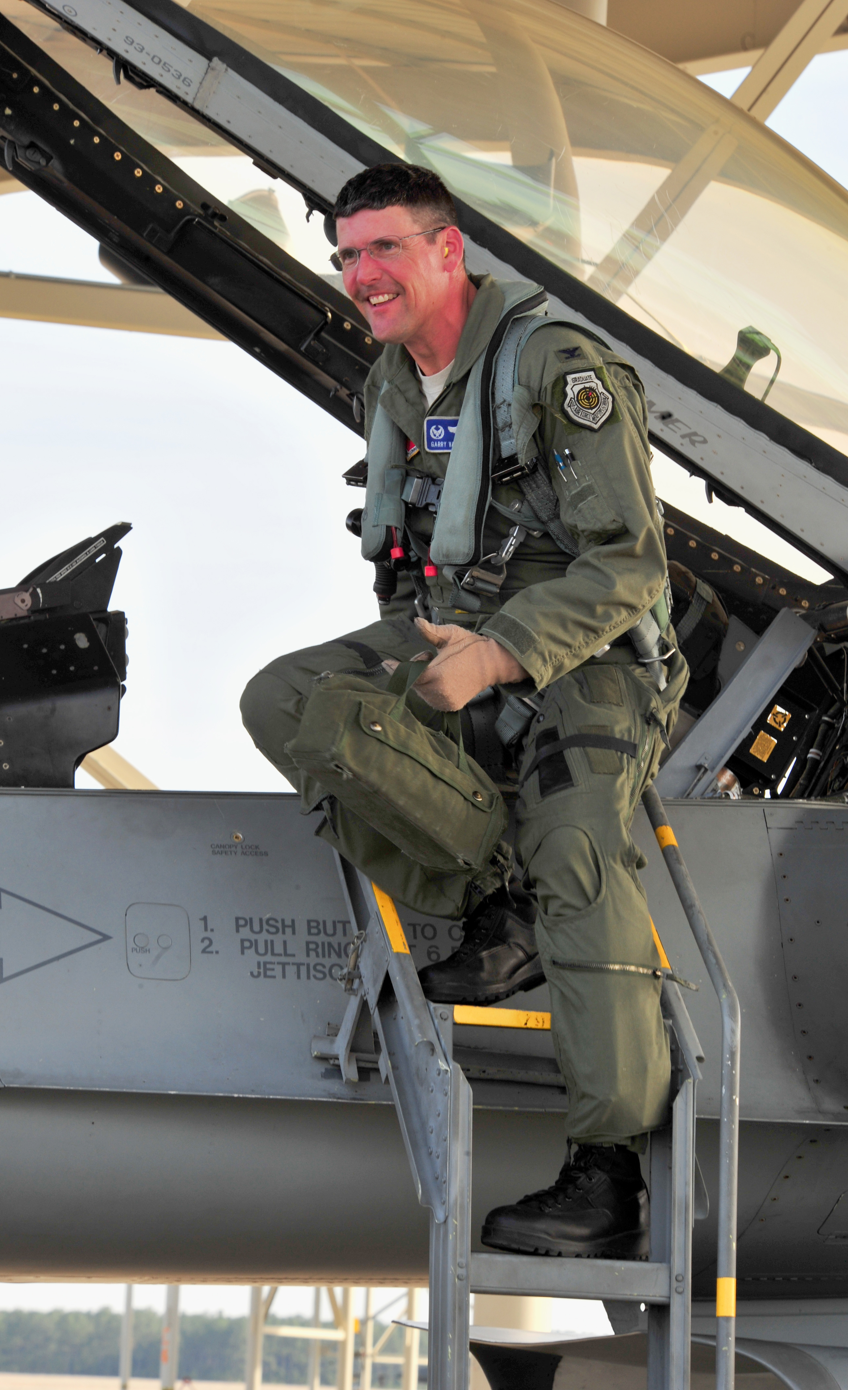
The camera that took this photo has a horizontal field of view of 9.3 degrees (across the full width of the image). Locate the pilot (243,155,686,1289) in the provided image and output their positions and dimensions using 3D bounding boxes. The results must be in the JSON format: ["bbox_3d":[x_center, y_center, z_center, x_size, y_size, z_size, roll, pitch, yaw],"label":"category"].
[{"bbox_3d":[0.050,0.024,7.100,0.630,1.480,0.680,-6,-10,41],"label":"pilot"}]

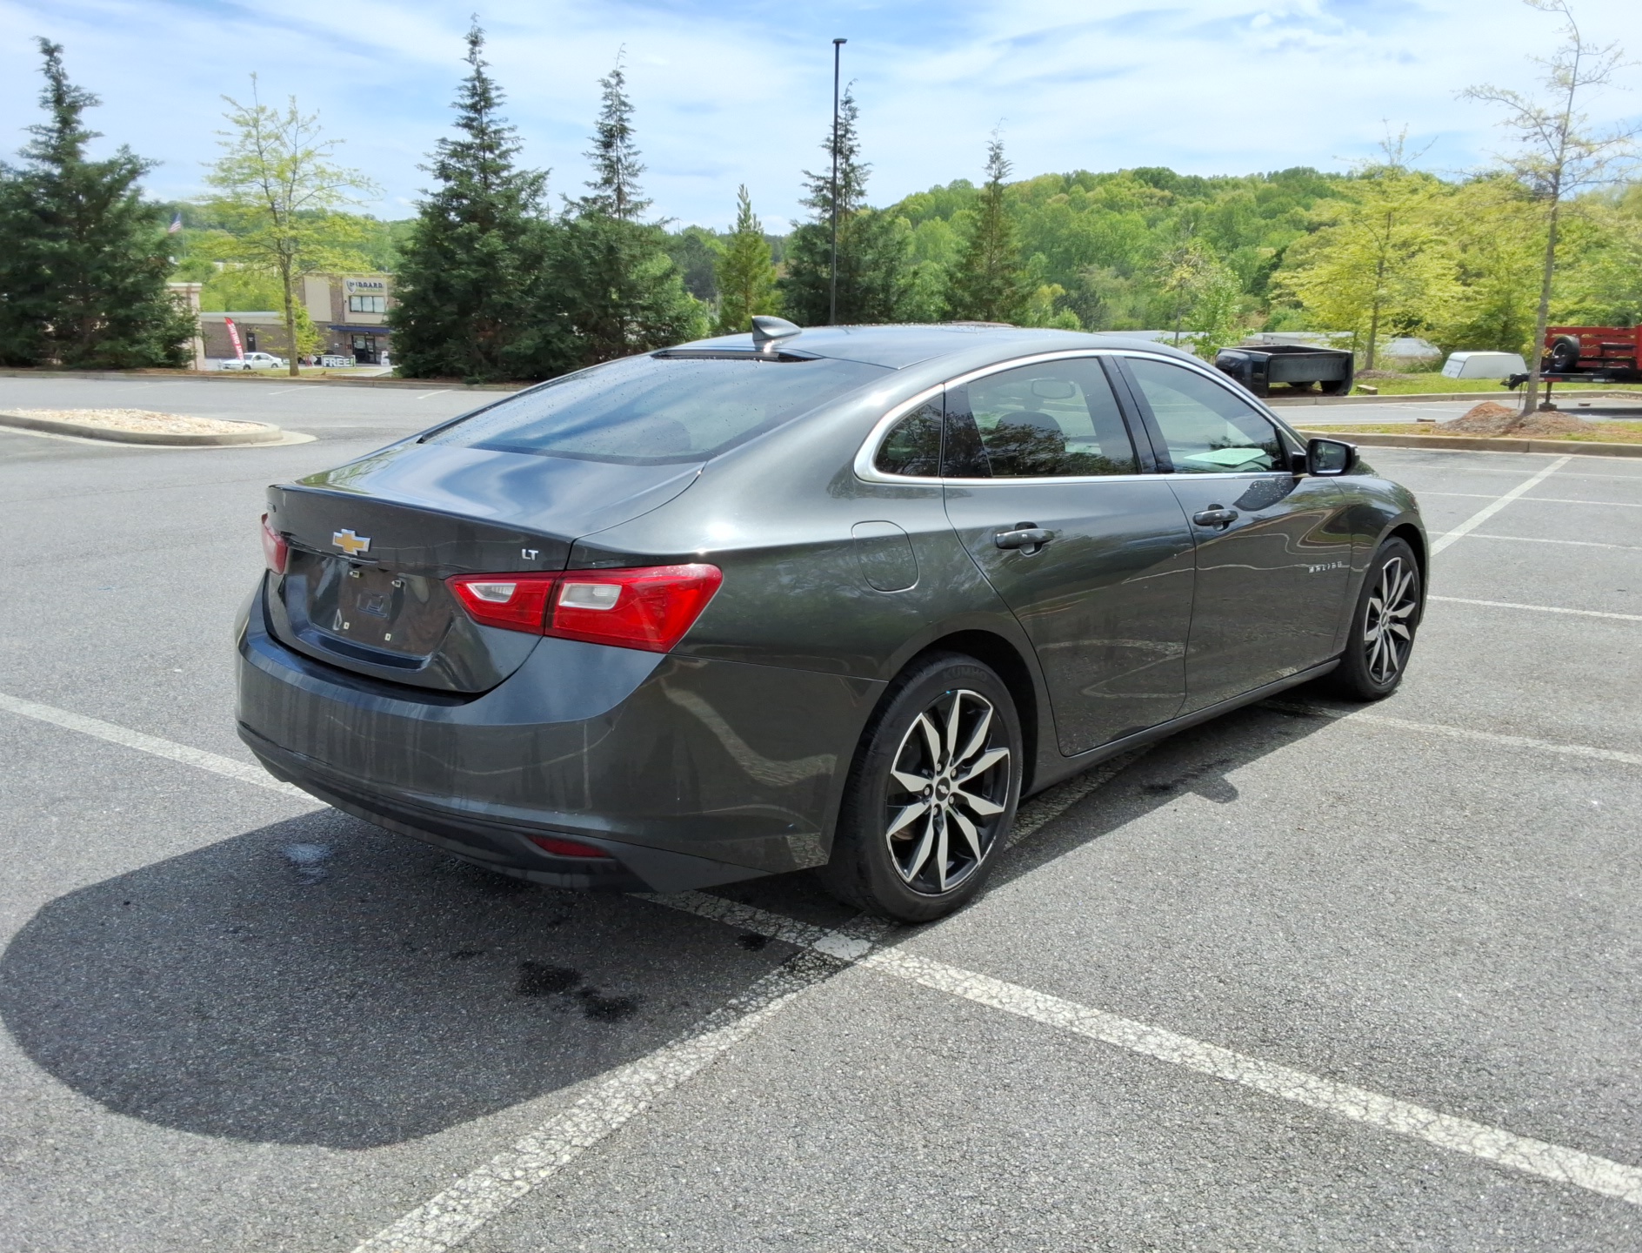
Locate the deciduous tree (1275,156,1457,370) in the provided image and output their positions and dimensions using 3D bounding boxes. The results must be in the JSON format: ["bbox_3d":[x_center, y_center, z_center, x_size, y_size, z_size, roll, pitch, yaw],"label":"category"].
[{"bbox_3d":[15.886,-10.664,39.350,5.283,6.281,5.283,0,12,0],"label":"deciduous tree"}]

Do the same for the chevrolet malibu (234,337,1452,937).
[{"bbox_3d":[0.594,-0.308,4.739,1.920,1.465,4.923,11,16,42],"label":"chevrolet malibu"}]

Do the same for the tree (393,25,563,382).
[{"bbox_3d":[-8.519,-10.393,33.601,4.349,8.681,4.349,0,12,0],"label":"tree"}]

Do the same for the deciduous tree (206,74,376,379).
[{"bbox_3d":[-13.079,-9.754,33.273,4.274,7.018,4.274,0,12,0],"label":"deciduous tree"}]

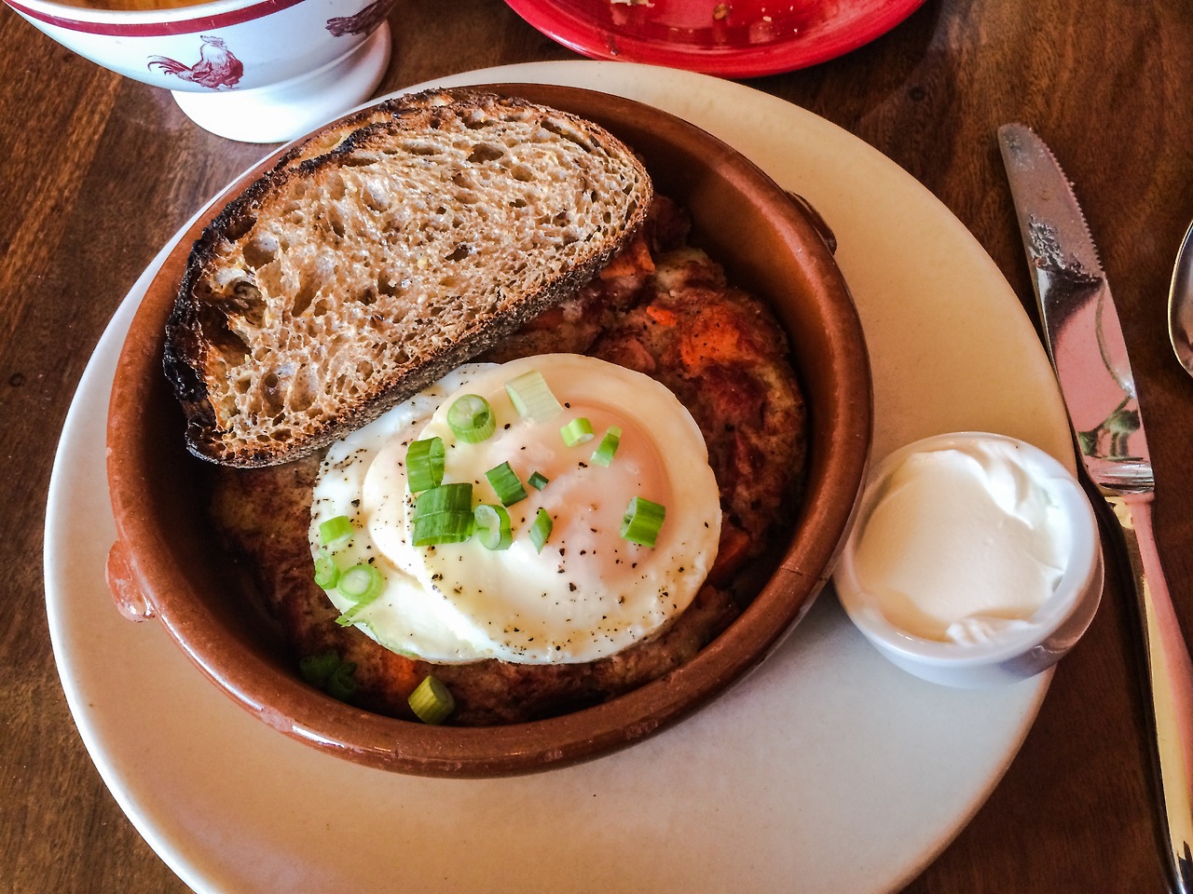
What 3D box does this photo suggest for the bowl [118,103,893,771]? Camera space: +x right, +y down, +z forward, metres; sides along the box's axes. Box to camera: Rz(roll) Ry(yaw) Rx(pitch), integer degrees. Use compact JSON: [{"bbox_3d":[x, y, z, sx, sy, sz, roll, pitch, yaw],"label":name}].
[{"bbox_3d":[-0.027,-0.009,0.286,0.218,0.044,0.198,-29,68,-11],"label":"bowl"}]

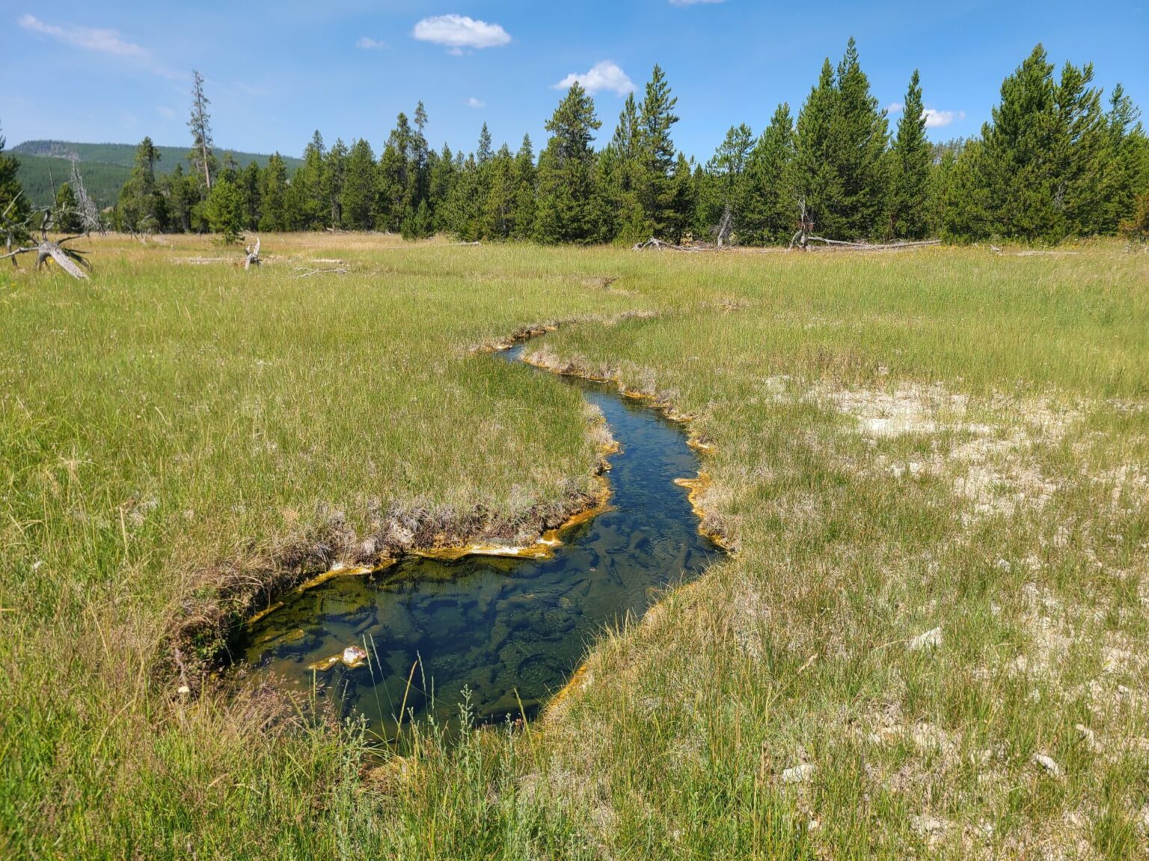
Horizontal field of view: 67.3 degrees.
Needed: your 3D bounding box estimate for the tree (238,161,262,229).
[{"bbox_3d":[-24.070,-17.420,64.020,1.780,4.950,1.780,0,14,0],"label":"tree"}]

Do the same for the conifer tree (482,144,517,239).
[{"bbox_3d":[-4.210,-13.400,48.480,1.970,5.150,1.970,0,14,0],"label":"conifer tree"}]

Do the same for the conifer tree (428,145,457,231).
[{"bbox_3d":[-11.046,-20.213,71.997,2.468,7.068,2.468,-2,14,-8],"label":"conifer tree"}]

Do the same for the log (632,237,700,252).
[{"bbox_3d":[3.877,-7.886,36.366,2.875,0.518,0.900,0,14,0],"label":"log"}]

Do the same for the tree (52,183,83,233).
[{"bbox_3d":[-38.586,-16.953,65.775,2.325,3.776,2.325,-8,16,-29],"label":"tree"}]

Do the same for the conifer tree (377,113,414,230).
[{"bbox_3d":[-15.663,-22.568,75.482,3.235,9.937,3.235,-3,14,-11],"label":"conifer tree"}]

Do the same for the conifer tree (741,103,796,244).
[{"bbox_3d":[9.680,-12.780,43.120,2.820,6.800,2.820,0,14,0],"label":"conifer tree"}]

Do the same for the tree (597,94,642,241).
[{"bbox_3d":[2.285,-13.303,43.943,2.495,7.333,2.495,1,14,3],"label":"tree"}]

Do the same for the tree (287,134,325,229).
[{"bbox_3d":[-19.760,-18.450,63.760,2.940,7.070,2.940,0,14,0],"label":"tree"}]

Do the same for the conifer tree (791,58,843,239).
[{"bbox_3d":[12.600,-14.560,44.880,3.030,8.980,3.030,0,14,0],"label":"conifer tree"}]

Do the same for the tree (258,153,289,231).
[{"bbox_3d":[-22.250,-17.670,63.960,2.330,5.580,2.330,0,14,0],"label":"tree"}]

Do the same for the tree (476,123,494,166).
[{"bbox_3d":[-6.590,-18.600,63.720,2.180,7.770,2.180,0,14,0],"label":"tree"}]

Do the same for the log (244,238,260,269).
[{"bbox_3d":[-8.881,-4.897,23.785,0.470,0.849,0.600,-5,15,-20],"label":"log"}]

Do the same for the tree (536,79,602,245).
[{"bbox_3d":[-0.370,-13.600,44.020,3.540,7.840,3.540,0,14,0],"label":"tree"}]

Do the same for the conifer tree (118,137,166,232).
[{"bbox_3d":[-33.540,-19.000,66.898,3.799,7.198,3.799,-7,16,-25],"label":"conifer tree"}]

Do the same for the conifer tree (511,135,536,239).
[{"bbox_3d":[-2.814,-13.430,47.883,1.436,5.660,1.436,-1,14,-3],"label":"conifer tree"}]

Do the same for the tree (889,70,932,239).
[{"bbox_3d":[17.895,-14.539,45.938,2.362,8.758,2.362,5,15,20],"label":"tree"}]

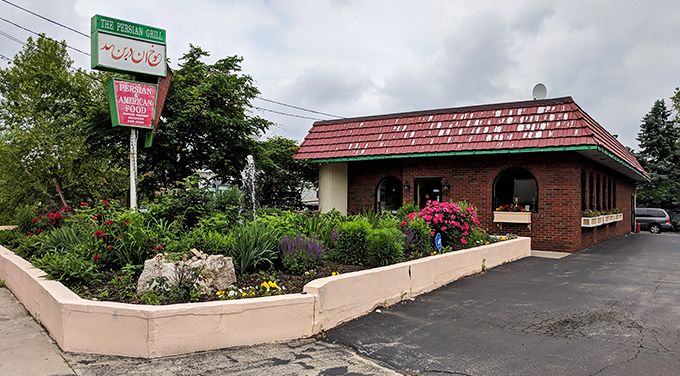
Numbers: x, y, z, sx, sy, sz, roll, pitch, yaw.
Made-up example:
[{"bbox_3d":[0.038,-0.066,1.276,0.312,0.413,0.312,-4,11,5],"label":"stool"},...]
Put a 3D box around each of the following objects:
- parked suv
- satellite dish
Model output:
[{"bbox_3d":[19.900,2.200,35.000,5.050,1.750,1.950,-1,-2,33],"label":"parked suv"},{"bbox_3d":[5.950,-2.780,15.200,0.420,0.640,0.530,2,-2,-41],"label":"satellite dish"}]

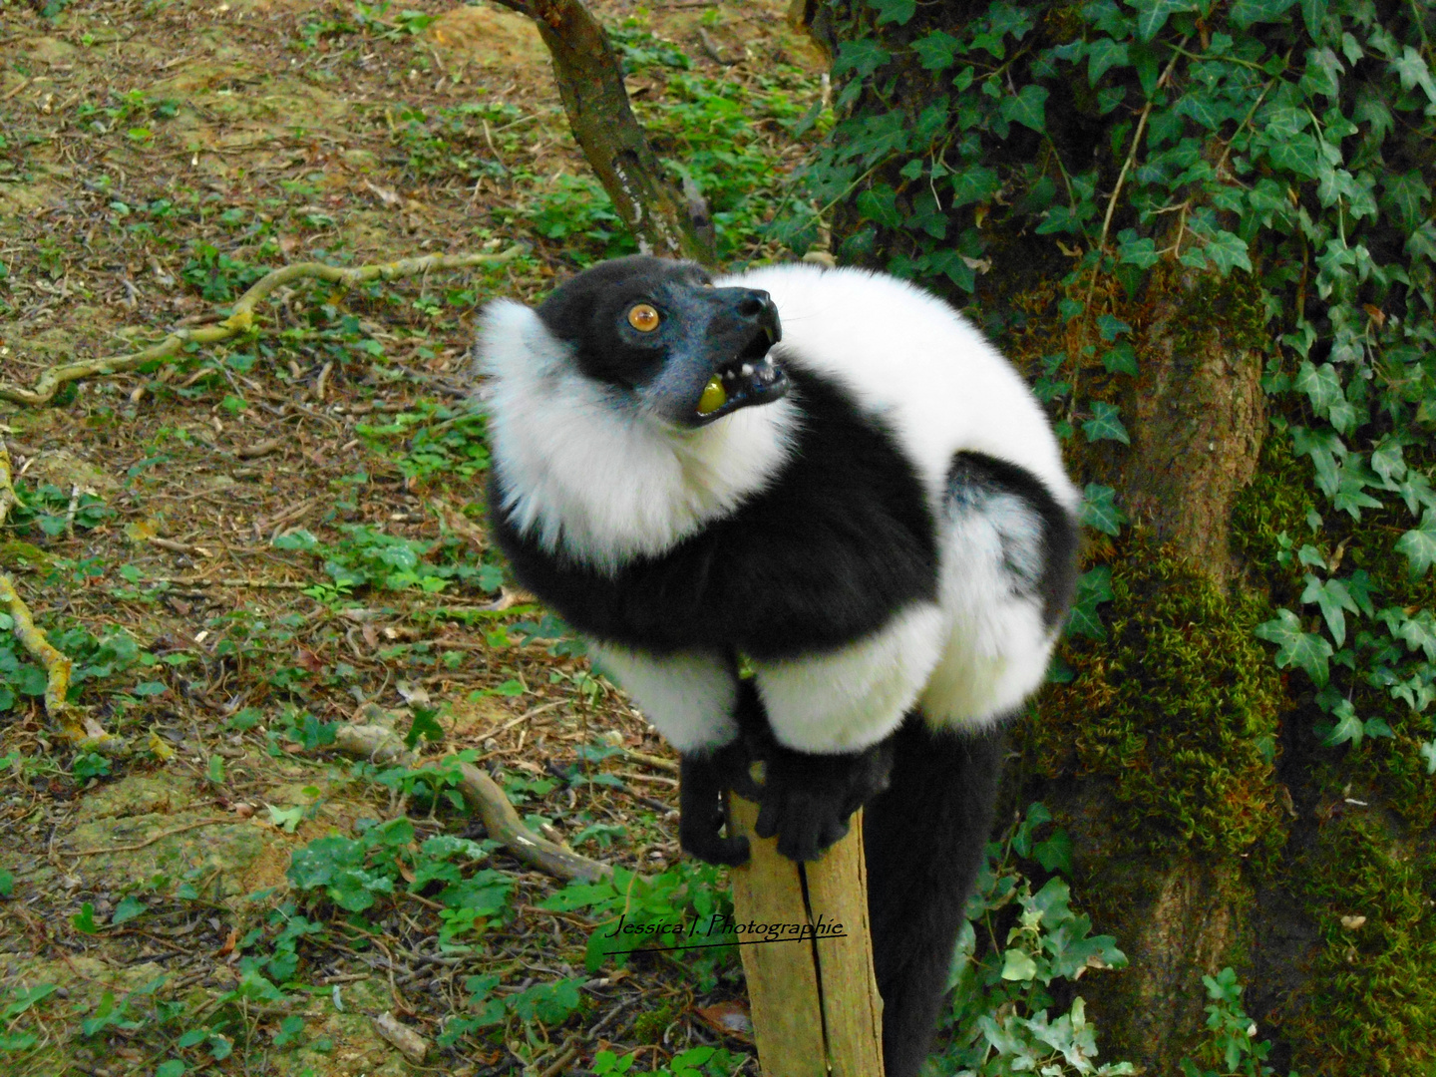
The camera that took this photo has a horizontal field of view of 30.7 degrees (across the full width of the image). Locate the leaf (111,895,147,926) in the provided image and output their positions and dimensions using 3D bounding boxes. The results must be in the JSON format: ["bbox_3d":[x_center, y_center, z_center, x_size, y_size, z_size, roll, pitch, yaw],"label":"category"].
[{"bbox_3d":[-0.632,0.399,2.800,0.027,0.010,0.042,29,49,29],"label":"leaf"}]

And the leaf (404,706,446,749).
[{"bbox_3d":[-0.353,0.228,3.150,0.049,0.052,0.015,-2,18,-6],"label":"leaf"}]

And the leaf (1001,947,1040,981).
[{"bbox_3d":[0.226,0.318,1.950,0.029,0.025,0.012,1,10,6],"label":"leaf"}]

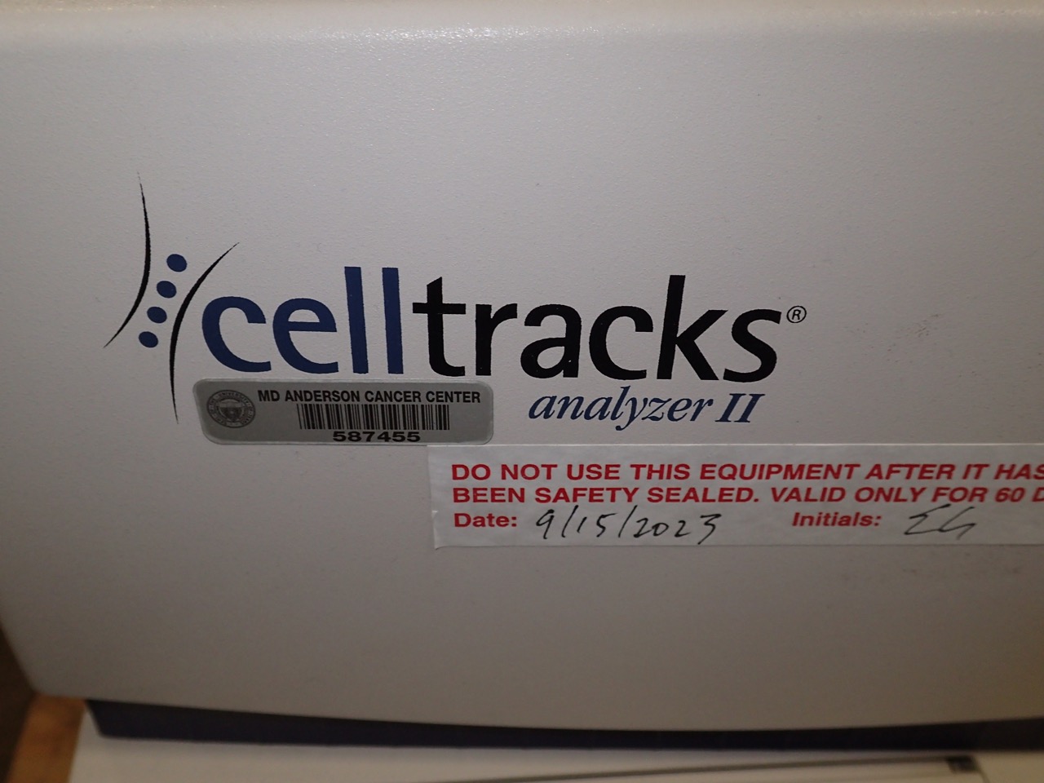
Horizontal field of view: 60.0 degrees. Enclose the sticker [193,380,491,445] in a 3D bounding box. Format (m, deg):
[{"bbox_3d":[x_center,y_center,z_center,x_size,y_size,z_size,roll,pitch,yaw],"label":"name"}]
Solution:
[{"bbox_3d":[-0.032,0.004,0.165,0.053,0.015,0.001,1,34,-1],"label":"sticker"}]

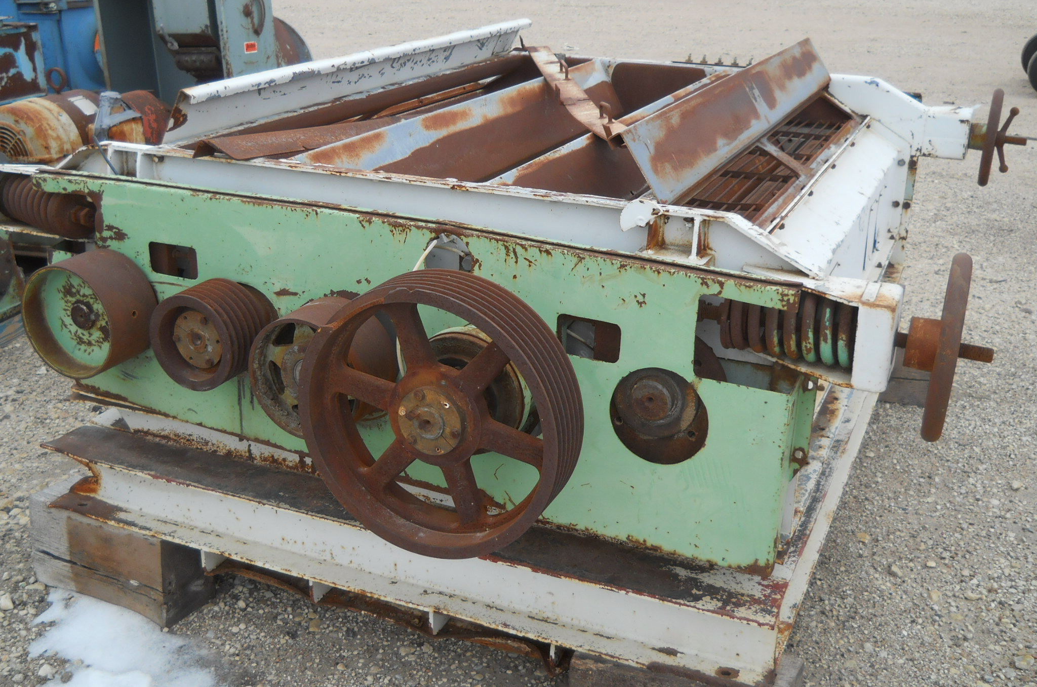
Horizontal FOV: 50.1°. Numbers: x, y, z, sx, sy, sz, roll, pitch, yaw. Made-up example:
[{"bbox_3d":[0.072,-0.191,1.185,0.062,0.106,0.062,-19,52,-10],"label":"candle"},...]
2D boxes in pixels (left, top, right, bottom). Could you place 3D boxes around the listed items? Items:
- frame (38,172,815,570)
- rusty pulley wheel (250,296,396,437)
[{"bbox_3d":[-0.282,-0.019,2.364,1.751,0.552,0.165,11,25,23],"label":"frame"},{"bbox_3d":[-0.395,0.055,2.246,0.271,0.271,0.131,11,25,23],"label":"rusty pulley wheel"}]

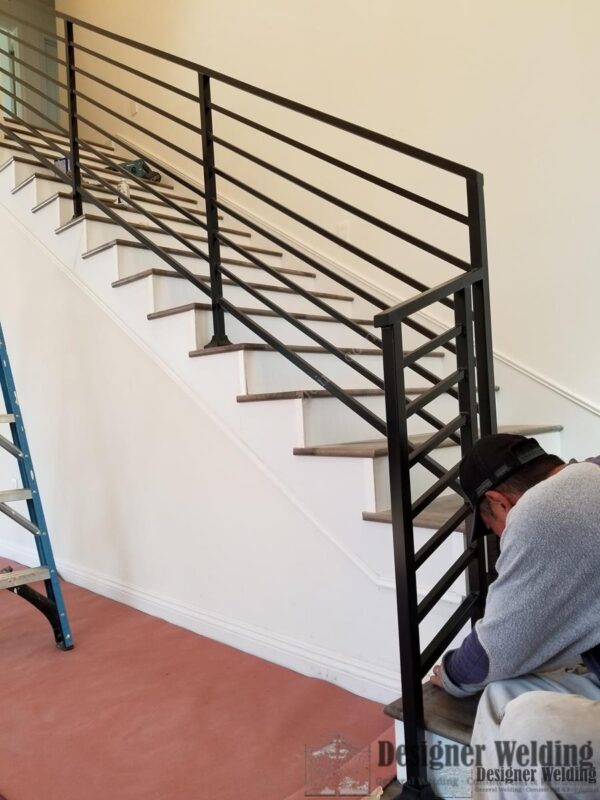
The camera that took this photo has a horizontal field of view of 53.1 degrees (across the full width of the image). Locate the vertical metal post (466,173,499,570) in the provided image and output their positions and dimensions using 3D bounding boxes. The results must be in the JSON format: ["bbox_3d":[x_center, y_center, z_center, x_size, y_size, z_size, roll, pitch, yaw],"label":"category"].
[{"bbox_3d":[0.458,-0.034,1.472,0.036,1.050,0.036,-4,-1,45],"label":"vertical metal post"}]

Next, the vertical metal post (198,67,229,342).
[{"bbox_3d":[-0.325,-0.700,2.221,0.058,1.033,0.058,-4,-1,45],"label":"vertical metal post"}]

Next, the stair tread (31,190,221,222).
[{"bbox_3d":[-0.875,-1.033,3.568,0.331,0.024,1.263,-4,-1,45],"label":"stair tread"}]

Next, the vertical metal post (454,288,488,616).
[{"bbox_3d":[0.403,0.183,1.404,0.035,0.894,0.035,-4,-1,45],"label":"vertical metal post"}]

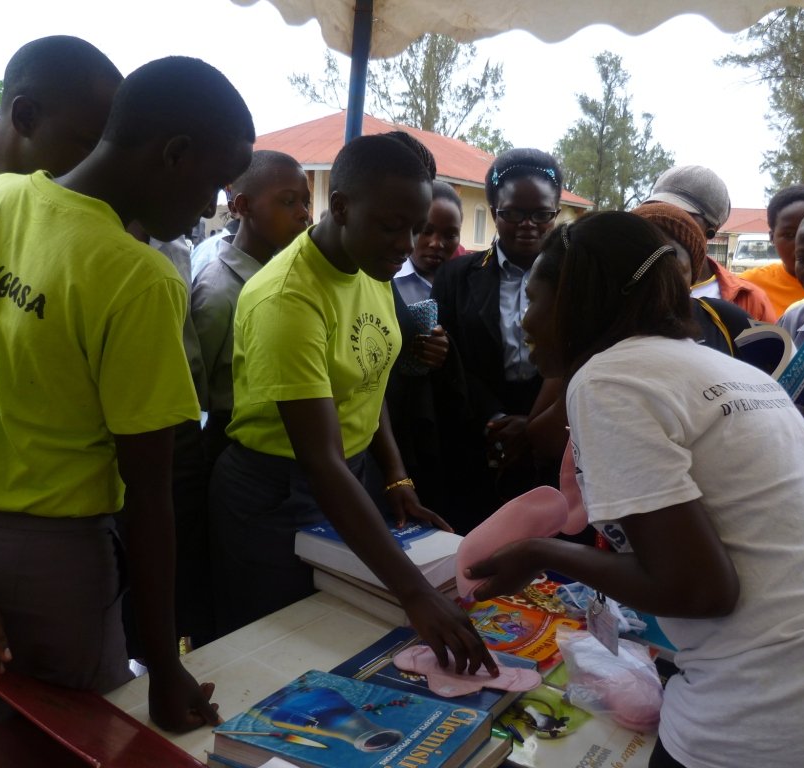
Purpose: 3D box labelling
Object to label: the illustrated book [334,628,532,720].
[{"bbox_3d":[0.050,0.456,1.278,0.256,0.030,0.215,6,10,32],"label":"illustrated book"}]

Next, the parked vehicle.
[{"bbox_3d":[11.406,-3.759,26.500,1.750,2.000,4.600,4,9,22],"label":"parked vehicle"}]

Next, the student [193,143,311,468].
[{"bbox_3d":[-0.345,0.289,1.960,0.300,1.660,0.450,5,10,28],"label":"student"}]

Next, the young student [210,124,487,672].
[{"bbox_3d":[-0.120,0.359,1.610,0.660,1.630,0.460,7,11,36],"label":"young student"}]

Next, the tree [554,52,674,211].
[{"bbox_3d":[9.747,-9.693,38.000,5.400,10.910,5.400,1,9,0],"label":"tree"}]

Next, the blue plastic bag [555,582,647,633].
[{"bbox_3d":[0.385,0.413,1.592,0.120,0.050,0.185,-4,7,-44],"label":"blue plastic bag"}]

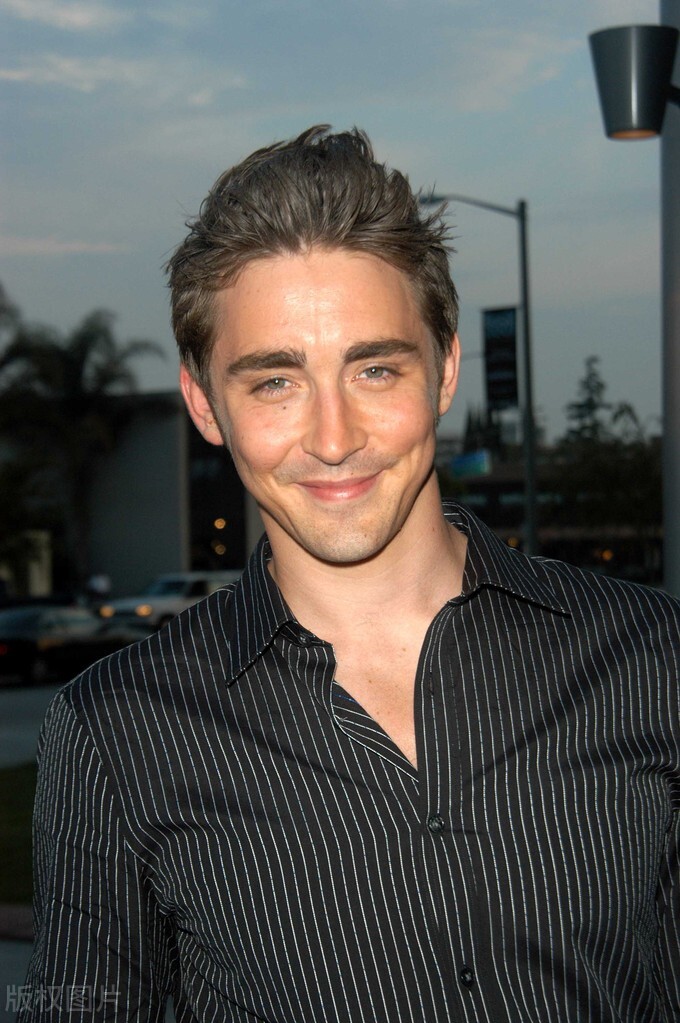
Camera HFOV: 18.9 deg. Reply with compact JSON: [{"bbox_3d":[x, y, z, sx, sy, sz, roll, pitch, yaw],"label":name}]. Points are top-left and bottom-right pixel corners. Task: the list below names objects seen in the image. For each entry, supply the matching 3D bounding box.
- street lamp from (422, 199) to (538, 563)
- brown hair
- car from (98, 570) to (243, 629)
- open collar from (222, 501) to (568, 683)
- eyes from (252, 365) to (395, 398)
[{"bbox_3d":[2.778,-1.625,41.000,2.300,9.300,0.360,-1,-2,0],"label":"street lamp"},{"bbox_3d":[-0.018,-0.171,1.430,0.195,0.205,0.215,-6,6,-2],"label":"brown hair"},{"bbox_3d":[-3.877,2.463,53.000,1.850,1.750,4.800,-2,-2,37],"label":"car"},{"bbox_3d":[0.034,0.054,1.450,0.240,0.115,0.165,-9,2,-5],"label":"open collar"},{"bbox_3d":[-0.010,-0.086,1.340,0.095,0.015,0.025,-6,5,-2],"label":"eyes"}]

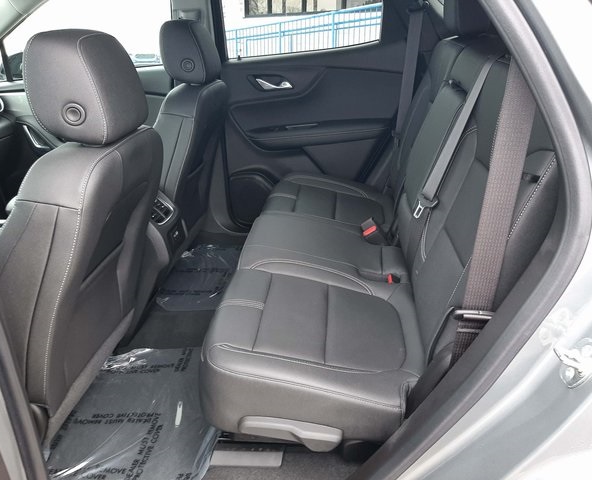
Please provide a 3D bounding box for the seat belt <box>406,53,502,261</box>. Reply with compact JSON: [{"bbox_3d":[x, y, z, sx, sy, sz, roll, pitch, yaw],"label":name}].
[{"bbox_3d":[0.408,-0.236,1.273,0.070,0.530,0.110,13,39,-4],"label":"seat belt"}]

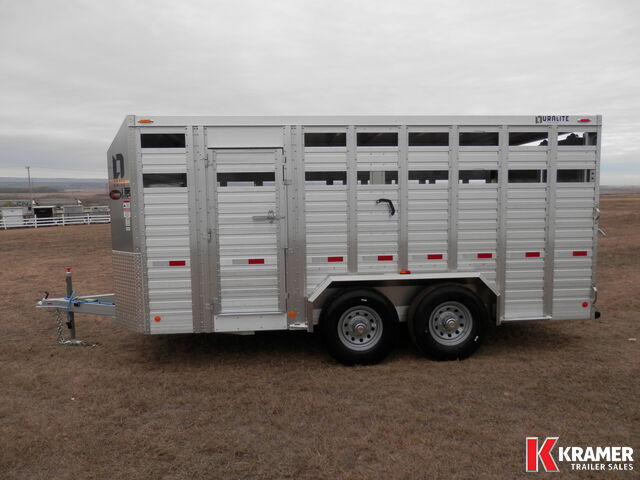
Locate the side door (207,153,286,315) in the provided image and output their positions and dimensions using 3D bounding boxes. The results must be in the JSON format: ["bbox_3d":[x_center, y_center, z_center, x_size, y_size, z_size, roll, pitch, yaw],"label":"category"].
[{"bbox_3d":[-0.684,-0.074,4.458,0.726,1.586,0.055,-1,5,-4],"label":"side door"}]

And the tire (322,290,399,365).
[{"bbox_3d":[0.372,0.819,4.439,0.730,0.730,0.230,-1,5,-4],"label":"tire"}]

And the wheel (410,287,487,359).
[{"bbox_3d":[1.239,0.790,4.506,0.730,0.730,0.230,-1,5,-4],"label":"wheel"}]

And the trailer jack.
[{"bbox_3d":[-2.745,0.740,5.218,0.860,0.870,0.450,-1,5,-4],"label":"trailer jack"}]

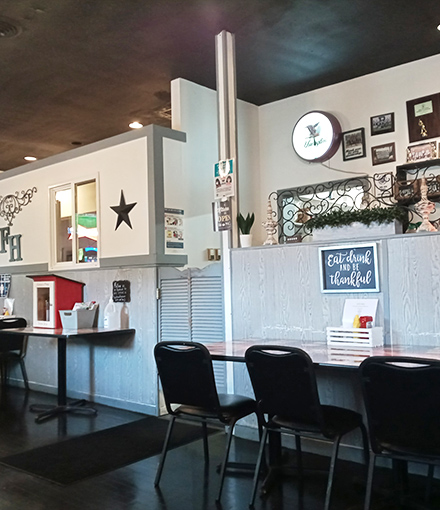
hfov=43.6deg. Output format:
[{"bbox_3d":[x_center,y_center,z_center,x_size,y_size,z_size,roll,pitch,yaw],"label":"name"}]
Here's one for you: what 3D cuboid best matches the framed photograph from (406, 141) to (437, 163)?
[{"bbox_3d":[1.772,-0.879,4.815,0.255,0.185,0.030,-4,-4,41],"label":"framed photograph"}]

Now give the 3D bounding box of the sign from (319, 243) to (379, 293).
[{"bbox_3d":[0.837,0.093,3.610,0.416,0.310,0.022,-4,-4,41],"label":"sign"}]

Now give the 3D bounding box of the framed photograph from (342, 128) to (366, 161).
[{"bbox_3d":[1.299,-1.063,5.314,0.230,0.283,0.020,-4,-4,41],"label":"framed photograph"}]

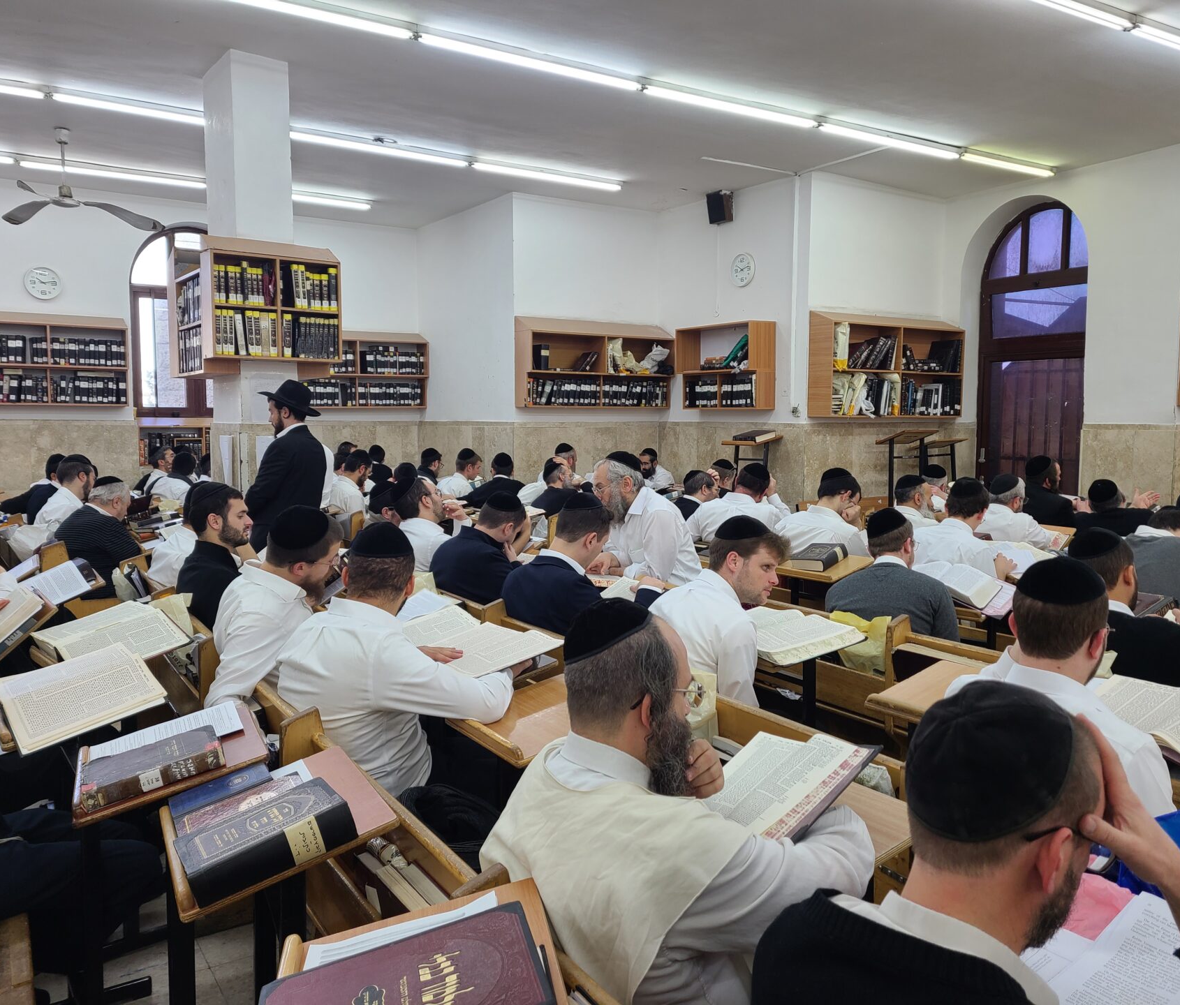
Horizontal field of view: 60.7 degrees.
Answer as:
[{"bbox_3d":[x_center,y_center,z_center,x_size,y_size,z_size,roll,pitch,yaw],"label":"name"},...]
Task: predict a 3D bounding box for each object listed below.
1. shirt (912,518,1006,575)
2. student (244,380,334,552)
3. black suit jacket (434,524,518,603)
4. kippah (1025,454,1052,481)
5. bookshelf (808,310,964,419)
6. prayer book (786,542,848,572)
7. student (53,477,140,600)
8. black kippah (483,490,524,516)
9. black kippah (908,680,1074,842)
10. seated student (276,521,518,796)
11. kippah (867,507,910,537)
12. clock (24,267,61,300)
[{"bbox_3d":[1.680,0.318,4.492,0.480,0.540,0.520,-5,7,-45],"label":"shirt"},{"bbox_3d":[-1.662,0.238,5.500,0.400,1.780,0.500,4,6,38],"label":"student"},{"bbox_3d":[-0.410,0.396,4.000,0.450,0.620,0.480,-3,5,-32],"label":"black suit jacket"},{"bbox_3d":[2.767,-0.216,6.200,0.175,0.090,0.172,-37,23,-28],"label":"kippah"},{"bbox_3d":[2.741,-1.240,9.220,1.740,0.929,0.283,-3,5,-33],"label":"bookshelf"},{"bbox_3d":[1.115,0.264,4.934,0.177,0.055,0.238,4,21,40],"label":"prayer book"},{"bbox_3d":[-2.321,0.528,5.100,0.750,1.260,0.500,-3,5,-32],"label":"student"},{"bbox_3d":[-0.345,0.004,4.050,0.170,0.095,0.165,0,5,0],"label":"black kippah"},{"bbox_3d":[0.405,0.255,1.038,0.178,0.090,0.178,-40,22,-21],"label":"black kippah"},{"bbox_3d":[-0.331,0.686,2.679,0.640,1.250,0.800,4,6,36],"label":"seated student"},{"bbox_3d":[1.137,0.078,3.850,0.170,0.090,0.165,-28,18,-28],"label":"kippah"},{"bbox_3d":[-5.209,-2.088,9.584,0.320,0.320,0.045,-3,5,-32],"label":"clock"}]

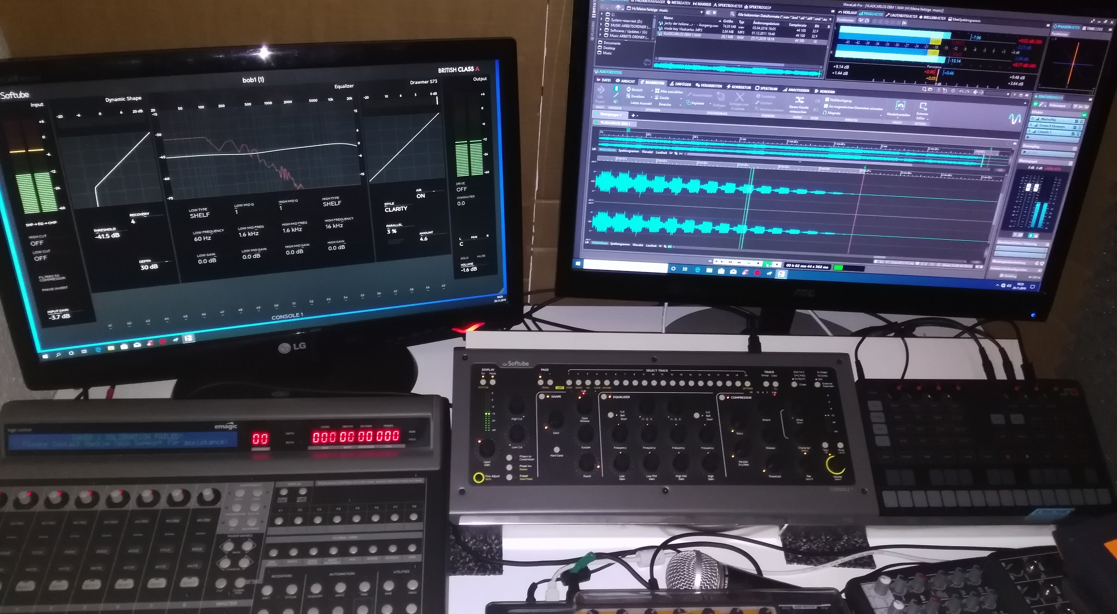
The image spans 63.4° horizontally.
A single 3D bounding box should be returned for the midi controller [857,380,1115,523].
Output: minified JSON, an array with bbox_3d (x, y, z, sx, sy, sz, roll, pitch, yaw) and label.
[{"bbox_3d":[0.465,0.151,0.985,0.256,0.044,0.150,0,59,-3],"label":"midi controller"}]

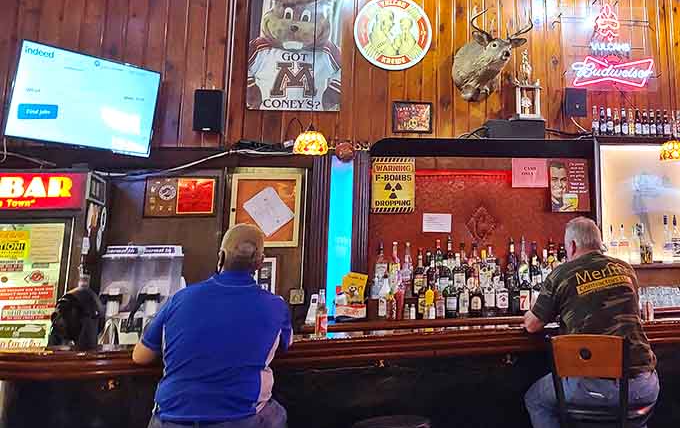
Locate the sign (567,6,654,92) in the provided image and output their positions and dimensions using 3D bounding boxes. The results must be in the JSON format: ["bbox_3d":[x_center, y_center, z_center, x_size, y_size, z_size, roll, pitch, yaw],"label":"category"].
[{"bbox_3d":[2.203,-1.363,3.984,0.801,0.742,0.090,1,-7,-9],"label":"sign"}]

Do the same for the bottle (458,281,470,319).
[{"bbox_3d":[0.799,0.552,3.150,0.072,0.234,0.072,2,-7,-9],"label":"bottle"}]

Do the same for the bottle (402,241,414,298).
[{"bbox_3d":[0.471,0.382,3.376,0.082,0.383,0.082,2,-7,-9],"label":"bottle"}]

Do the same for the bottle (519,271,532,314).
[{"bbox_3d":[1.278,0.546,3.383,0.088,0.296,0.088,2,-7,-9],"label":"bottle"}]

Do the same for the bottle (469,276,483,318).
[{"bbox_3d":[0.875,0.536,3.160,0.080,0.264,0.080,2,-7,-9],"label":"bottle"}]

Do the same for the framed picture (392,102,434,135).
[{"bbox_3d":[0.541,-0.720,3.667,0.300,0.243,0.020,2,-7,-10],"label":"framed picture"}]

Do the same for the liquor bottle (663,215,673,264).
[{"bbox_3d":[2.643,0.207,3.959,0.082,0.370,0.082,2,-7,-10],"label":"liquor bottle"}]

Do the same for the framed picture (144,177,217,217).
[{"bbox_3d":[-1.108,-0.115,3.410,0.474,0.281,0.030,2,-7,-9],"label":"framed picture"}]

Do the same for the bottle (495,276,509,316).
[{"bbox_3d":[1.135,0.571,3.445,0.088,0.288,0.085,2,-7,-10],"label":"bottle"}]

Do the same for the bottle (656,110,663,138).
[{"bbox_3d":[2.576,-0.729,3.957,0.062,0.230,0.062,2,-7,-10],"label":"bottle"}]

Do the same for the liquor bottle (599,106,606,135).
[{"bbox_3d":[2.079,-0.733,3.872,0.062,0.233,0.062,2,-7,-10],"label":"liquor bottle"}]

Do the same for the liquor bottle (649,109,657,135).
[{"bbox_3d":[2.502,-0.726,3.931,0.061,0.232,0.061,1,-7,-9],"label":"liquor bottle"}]

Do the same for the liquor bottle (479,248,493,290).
[{"bbox_3d":[1.051,0.406,3.532,0.090,0.300,0.085,2,-7,-10],"label":"liquor bottle"}]

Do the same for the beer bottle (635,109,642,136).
[{"bbox_3d":[2.358,-0.718,3.880,0.062,0.229,0.062,2,-7,-9],"label":"beer bottle"}]

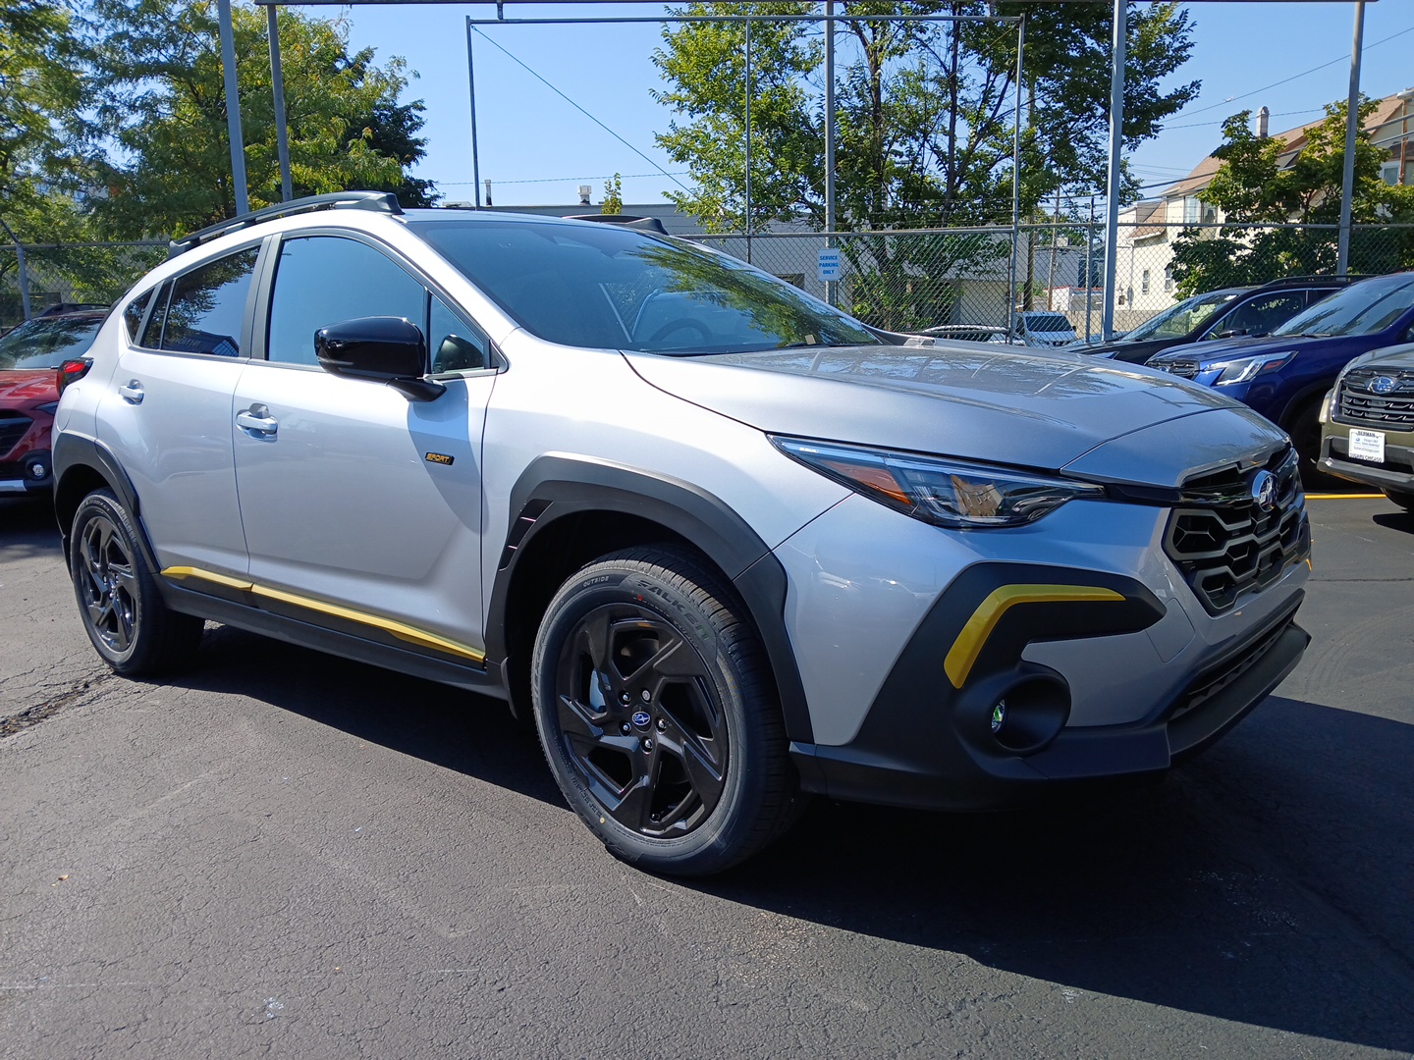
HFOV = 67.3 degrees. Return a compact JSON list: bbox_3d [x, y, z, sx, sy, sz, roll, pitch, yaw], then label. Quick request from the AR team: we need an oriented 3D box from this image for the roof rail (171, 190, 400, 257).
[{"bbox_3d":[-1.440,-0.996,3.490,1.490,0.090,0.070,6,11,40],"label":"roof rail"}]

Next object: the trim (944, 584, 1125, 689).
[{"bbox_3d":[0.571,0.173,1.847,0.335,0.185,0.075,-3,8,-11],"label":"trim"}]

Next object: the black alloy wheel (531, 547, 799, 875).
[{"bbox_3d":[-0.082,0.378,2.265,0.700,0.700,0.230,6,11,40],"label":"black alloy wheel"}]

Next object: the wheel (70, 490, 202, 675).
[{"bbox_3d":[-2.131,0.180,3.965,0.700,0.700,0.230,6,11,40],"label":"wheel"}]

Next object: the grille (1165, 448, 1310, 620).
[{"bbox_3d":[1.127,-0.011,2.210,0.120,0.285,0.860,6,11,40],"label":"grille"}]

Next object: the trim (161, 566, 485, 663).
[{"bbox_3d":[-1.193,0.210,3.066,1.750,0.085,0.045,6,11,40],"label":"trim"}]

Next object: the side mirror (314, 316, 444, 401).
[{"bbox_3d":[-0.786,-0.408,2.542,0.220,0.200,0.220,6,11,40],"label":"side mirror"}]

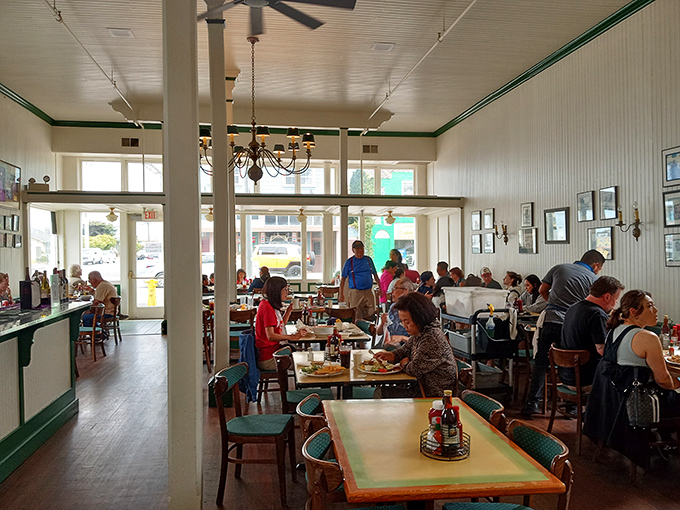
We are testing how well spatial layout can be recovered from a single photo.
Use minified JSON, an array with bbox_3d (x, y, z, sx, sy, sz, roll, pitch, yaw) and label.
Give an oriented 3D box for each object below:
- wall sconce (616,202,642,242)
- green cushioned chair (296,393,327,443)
[{"bbox_3d":[3.486,-0.392,6.594,0.180,0.470,0.380,0,0,-10],"label":"wall sconce"},{"bbox_3d":[0.038,1.147,2.683,0.490,0.840,0.440,0,0,-8],"label":"green cushioned chair"}]

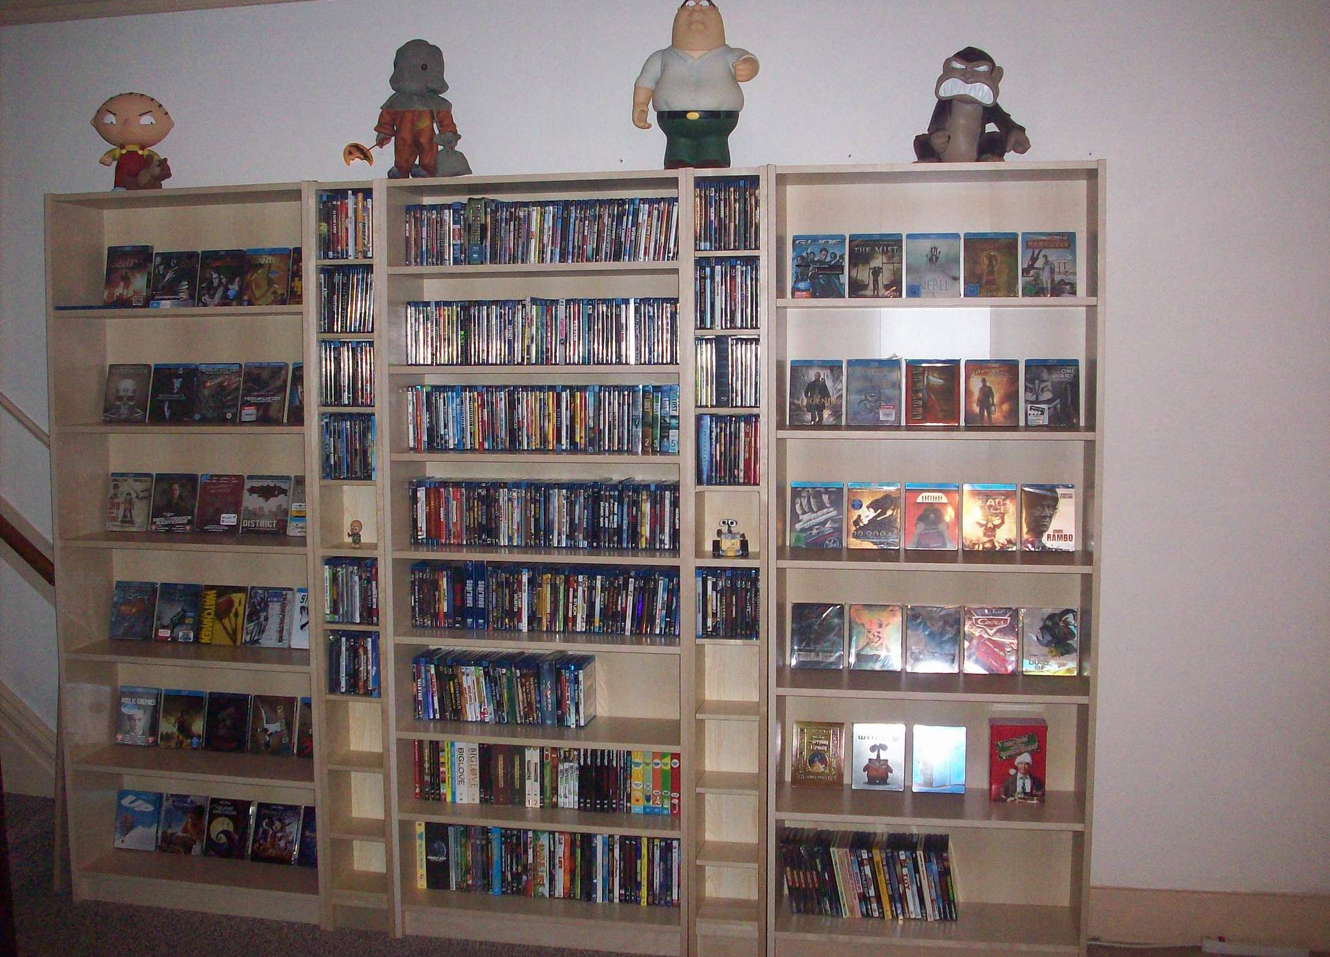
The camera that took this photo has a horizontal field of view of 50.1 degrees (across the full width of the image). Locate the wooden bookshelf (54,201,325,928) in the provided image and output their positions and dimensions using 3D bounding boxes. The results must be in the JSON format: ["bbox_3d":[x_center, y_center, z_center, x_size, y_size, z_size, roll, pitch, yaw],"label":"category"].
[{"bbox_3d":[-1.290,0.214,4.032,0.800,2.020,0.280,1,5,12],"label":"wooden bookshelf"}]

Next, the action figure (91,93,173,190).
[{"bbox_3d":[-1.482,-0.931,3.957,0.230,0.282,0.160,-1,5,-6],"label":"action figure"}]

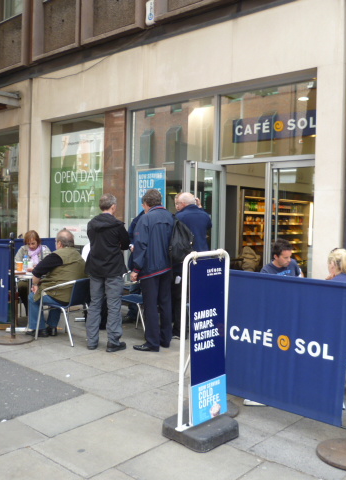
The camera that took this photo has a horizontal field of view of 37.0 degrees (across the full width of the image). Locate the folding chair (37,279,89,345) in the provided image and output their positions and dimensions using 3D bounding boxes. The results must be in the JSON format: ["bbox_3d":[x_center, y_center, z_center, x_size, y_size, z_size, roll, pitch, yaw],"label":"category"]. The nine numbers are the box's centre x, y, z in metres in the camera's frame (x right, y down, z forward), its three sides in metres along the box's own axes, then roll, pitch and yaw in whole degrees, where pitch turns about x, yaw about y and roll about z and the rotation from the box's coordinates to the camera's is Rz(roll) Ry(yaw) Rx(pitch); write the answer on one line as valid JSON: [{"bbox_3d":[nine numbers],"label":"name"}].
[{"bbox_3d":[-1.203,0.803,6.153,0.570,0.760,0.550,3,3,31],"label":"folding chair"}]

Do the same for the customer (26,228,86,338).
[{"bbox_3d":[-1.371,0.514,6.177,0.800,1.290,0.560,3,3,35],"label":"customer"}]

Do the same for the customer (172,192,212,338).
[{"bbox_3d":[0.246,0.294,6.356,0.520,1.760,0.380,1,3,-18],"label":"customer"}]

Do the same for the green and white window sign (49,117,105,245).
[{"bbox_3d":[-1.685,-0.847,8.919,1.500,2.470,0.080,4,3,43],"label":"green and white window sign"}]

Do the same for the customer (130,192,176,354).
[{"bbox_3d":[-0.219,0.323,5.674,0.510,1.760,0.370,0,3,-30],"label":"customer"}]

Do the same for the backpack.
[{"bbox_3d":[0.103,0.011,5.620,0.210,0.480,0.290,3,3,41],"label":"backpack"}]

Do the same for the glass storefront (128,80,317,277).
[{"bbox_3d":[0.437,-0.363,6.996,3.105,3.050,0.200,3,3,41],"label":"glass storefront"}]

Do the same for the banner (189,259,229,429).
[{"bbox_3d":[0.255,0.694,3.596,0.040,1.136,0.394,3,3,41],"label":"banner"}]

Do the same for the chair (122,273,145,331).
[{"bbox_3d":[-0.387,0.798,6.458,0.580,0.750,0.550,3,3,35],"label":"chair"}]

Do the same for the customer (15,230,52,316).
[{"bbox_3d":[-1.896,0.493,7.028,0.480,1.230,0.640,1,2,-2],"label":"customer"}]

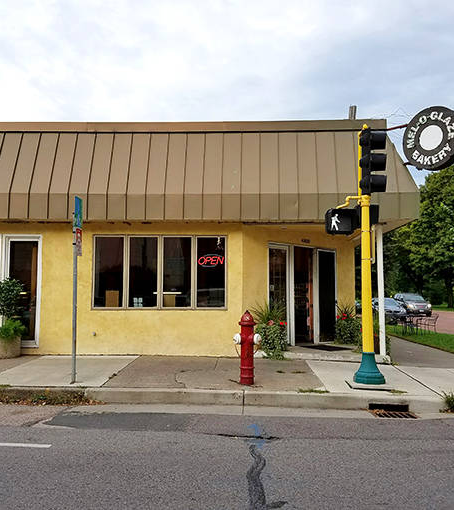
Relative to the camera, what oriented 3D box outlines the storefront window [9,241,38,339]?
[{"bbox_3d":[-4.545,0.776,11.406,0.690,2.312,0.100,0,-5,1],"label":"storefront window"}]

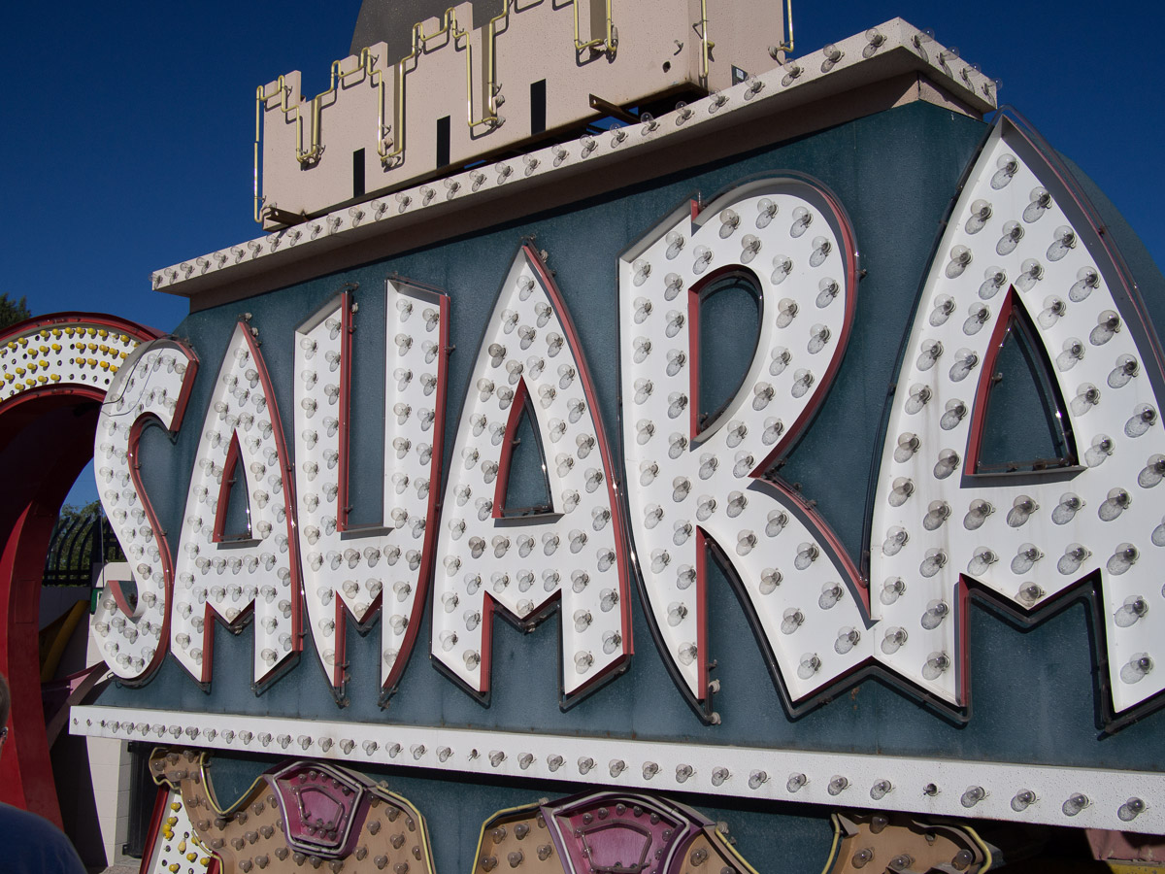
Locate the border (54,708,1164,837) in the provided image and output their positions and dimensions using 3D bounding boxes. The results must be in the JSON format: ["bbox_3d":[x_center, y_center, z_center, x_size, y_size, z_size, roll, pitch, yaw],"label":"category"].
[{"bbox_3d":[-0.463,1.264,5.467,6.176,0.153,0.199,-8,-11,41],"label":"border"}]

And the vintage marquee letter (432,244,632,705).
[{"bbox_3d":[-0.241,0.117,5.303,1.031,1.796,0.142,-8,-11,41],"label":"vintage marquee letter"}]

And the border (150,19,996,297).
[{"bbox_3d":[-0.404,-1.005,5.872,4.355,0.098,0.680,-8,-11,41],"label":"border"}]

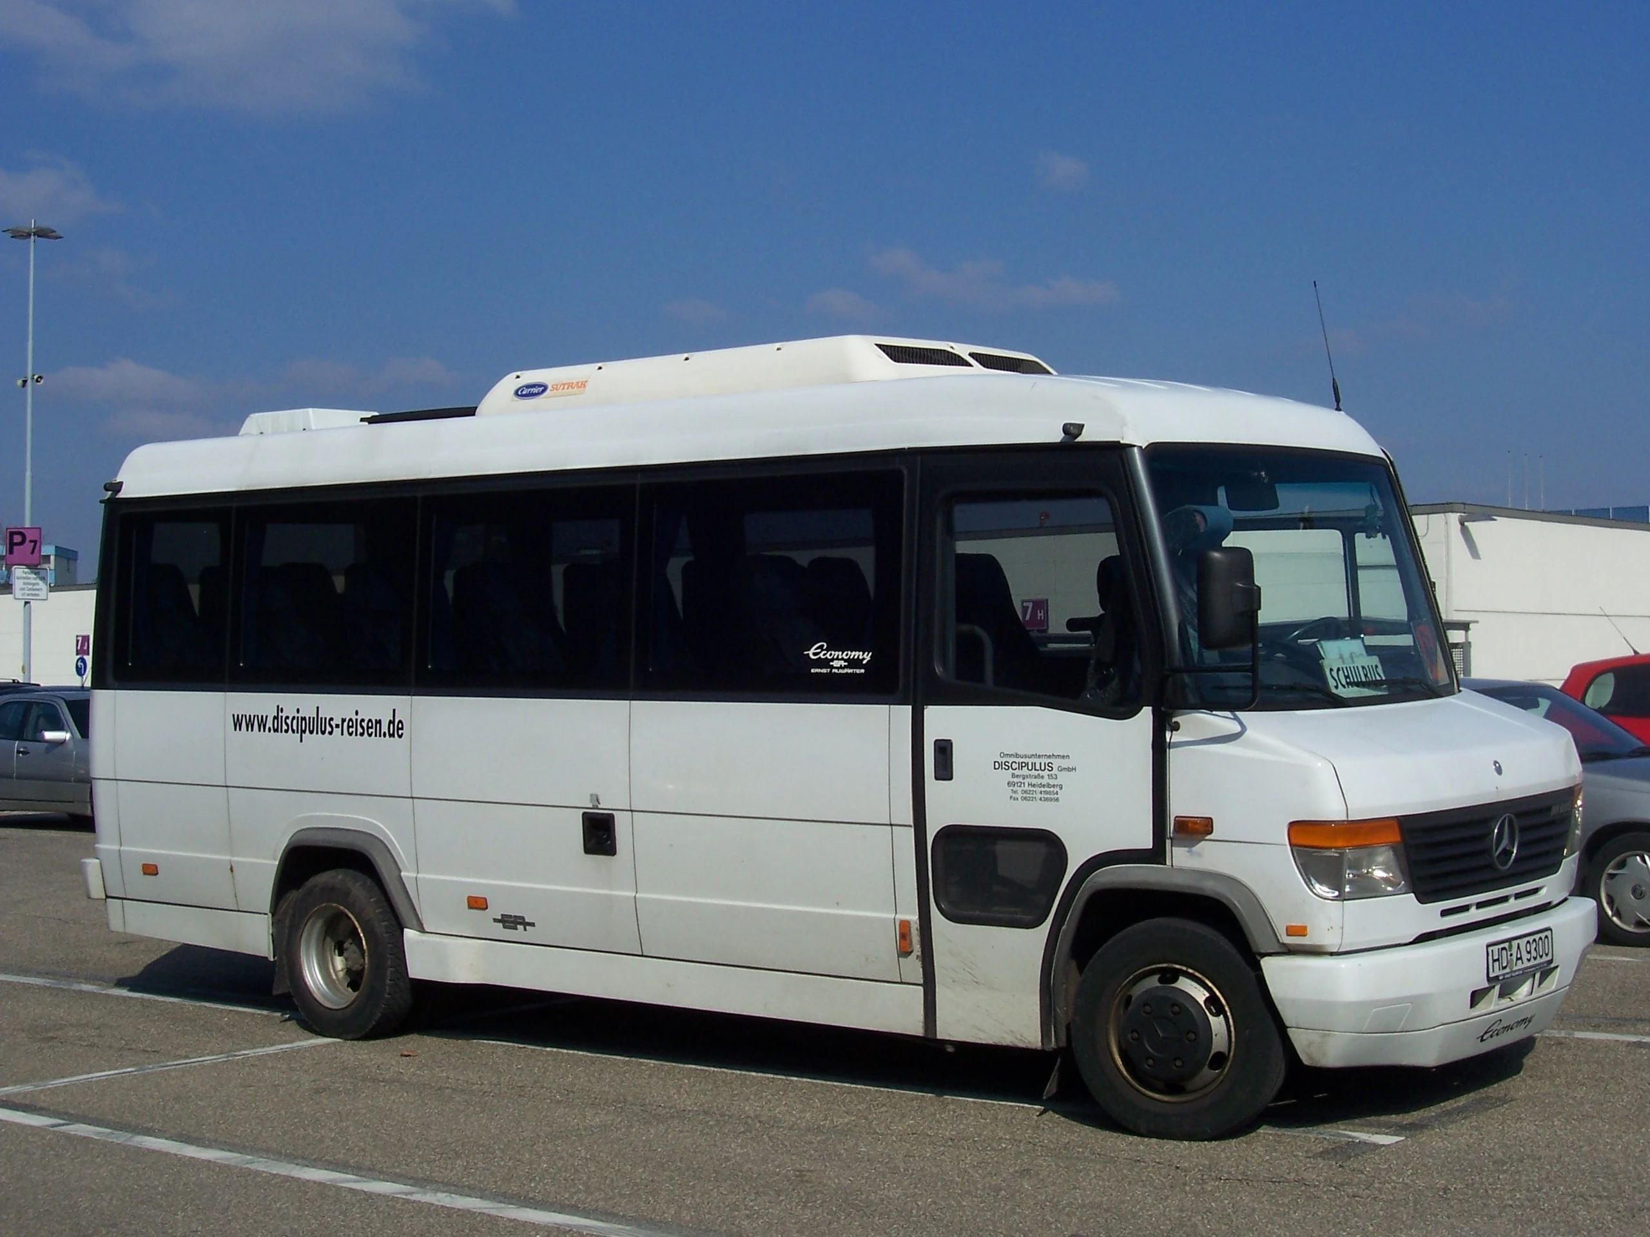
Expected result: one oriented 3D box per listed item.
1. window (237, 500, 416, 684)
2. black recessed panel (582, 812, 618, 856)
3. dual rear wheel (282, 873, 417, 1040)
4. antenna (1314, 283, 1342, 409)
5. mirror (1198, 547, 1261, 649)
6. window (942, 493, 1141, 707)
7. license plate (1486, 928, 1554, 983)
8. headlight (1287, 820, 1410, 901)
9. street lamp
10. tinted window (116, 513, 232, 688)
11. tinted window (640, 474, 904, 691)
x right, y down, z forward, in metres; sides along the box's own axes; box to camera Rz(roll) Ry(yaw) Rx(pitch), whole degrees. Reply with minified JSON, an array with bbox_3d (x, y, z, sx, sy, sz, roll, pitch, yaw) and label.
[{"bbox_3d":[-2.192,-0.113,11.041,1.242,0.808,0.051,-1,-4,40],"label":"window"},{"bbox_3d":[-0.875,0.850,9.975,0.182,0.172,0.045,-1,0,40],"label":"black recessed panel"},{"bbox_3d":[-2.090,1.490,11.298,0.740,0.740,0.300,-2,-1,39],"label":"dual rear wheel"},{"bbox_3d":[1.902,-1.032,9.575,0.030,0.509,0.030,-14,-8,39],"label":"antenna"},{"bbox_3d":[1.275,-0.063,7.997,0.192,0.333,0.101,-1,0,-30],"label":"mirror"},{"bbox_3d":[0.765,-0.068,8.877,0.839,0.742,0.050,0,-3,34],"label":"window"},{"bbox_3d":[2.426,1.178,8.812,0.020,0.130,0.530,-2,-1,39],"label":"license plate"},{"bbox_3d":[1.691,0.776,8.167,0.253,0.258,0.364,-1,1,40],"label":"headlight"},{"bbox_3d":[-16.959,-2.811,54.000,1.250,11.400,1.250,0,-1,-17],"label":"street lamp"},{"bbox_3d":[-3.085,-0.107,12.005,0.882,0.832,0.050,0,-3,39],"label":"tinted window"},{"bbox_3d":[-0.218,-0.129,9.646,1.335,0.827,0.050,0,-3,39],"label":"tinted window"}]

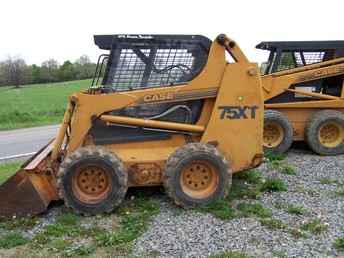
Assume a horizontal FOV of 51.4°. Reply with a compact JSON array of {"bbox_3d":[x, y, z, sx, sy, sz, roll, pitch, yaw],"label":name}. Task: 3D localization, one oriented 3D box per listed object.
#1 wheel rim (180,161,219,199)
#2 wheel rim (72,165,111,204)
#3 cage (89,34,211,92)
[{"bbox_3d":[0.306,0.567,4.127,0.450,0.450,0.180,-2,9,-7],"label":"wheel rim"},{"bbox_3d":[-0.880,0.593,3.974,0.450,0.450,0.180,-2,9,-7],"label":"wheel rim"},{"bbox_3d":[-0.260,-0.830,4.652,1.368,0.651,0.980,-2,9,-7],"label":"cage"}]

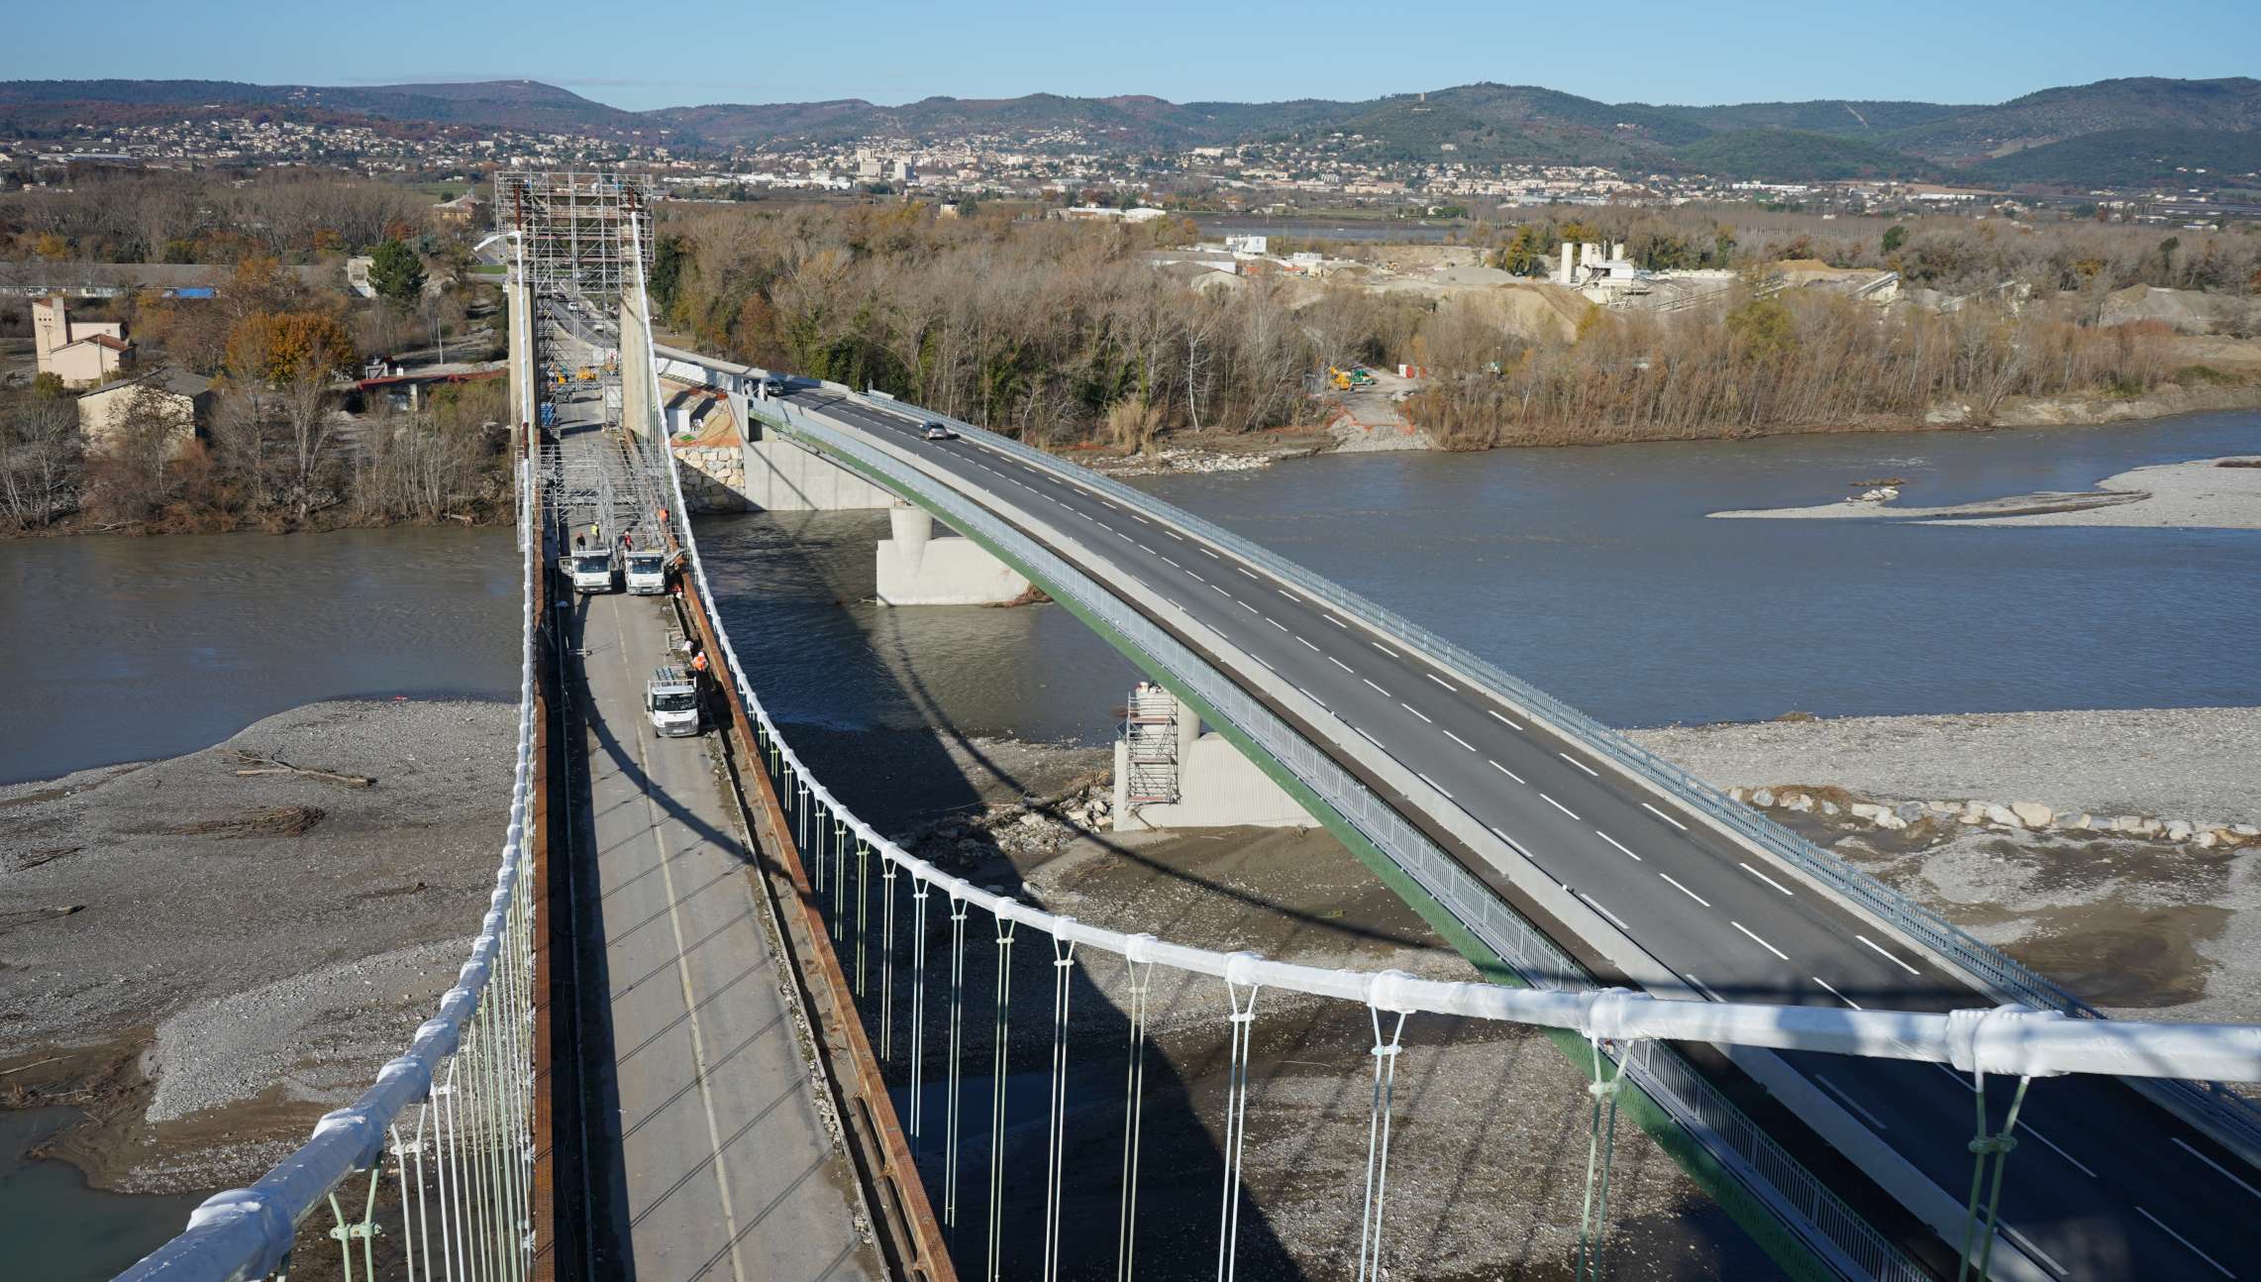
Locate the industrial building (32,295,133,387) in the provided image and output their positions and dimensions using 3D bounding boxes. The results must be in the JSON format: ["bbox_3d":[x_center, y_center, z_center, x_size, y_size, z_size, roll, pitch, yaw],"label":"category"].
[{"bbox_3d":[-119.477,-34.343,223.208,9.000,9.800,7.500,-1,14,-14],"label":"industrial building"}]

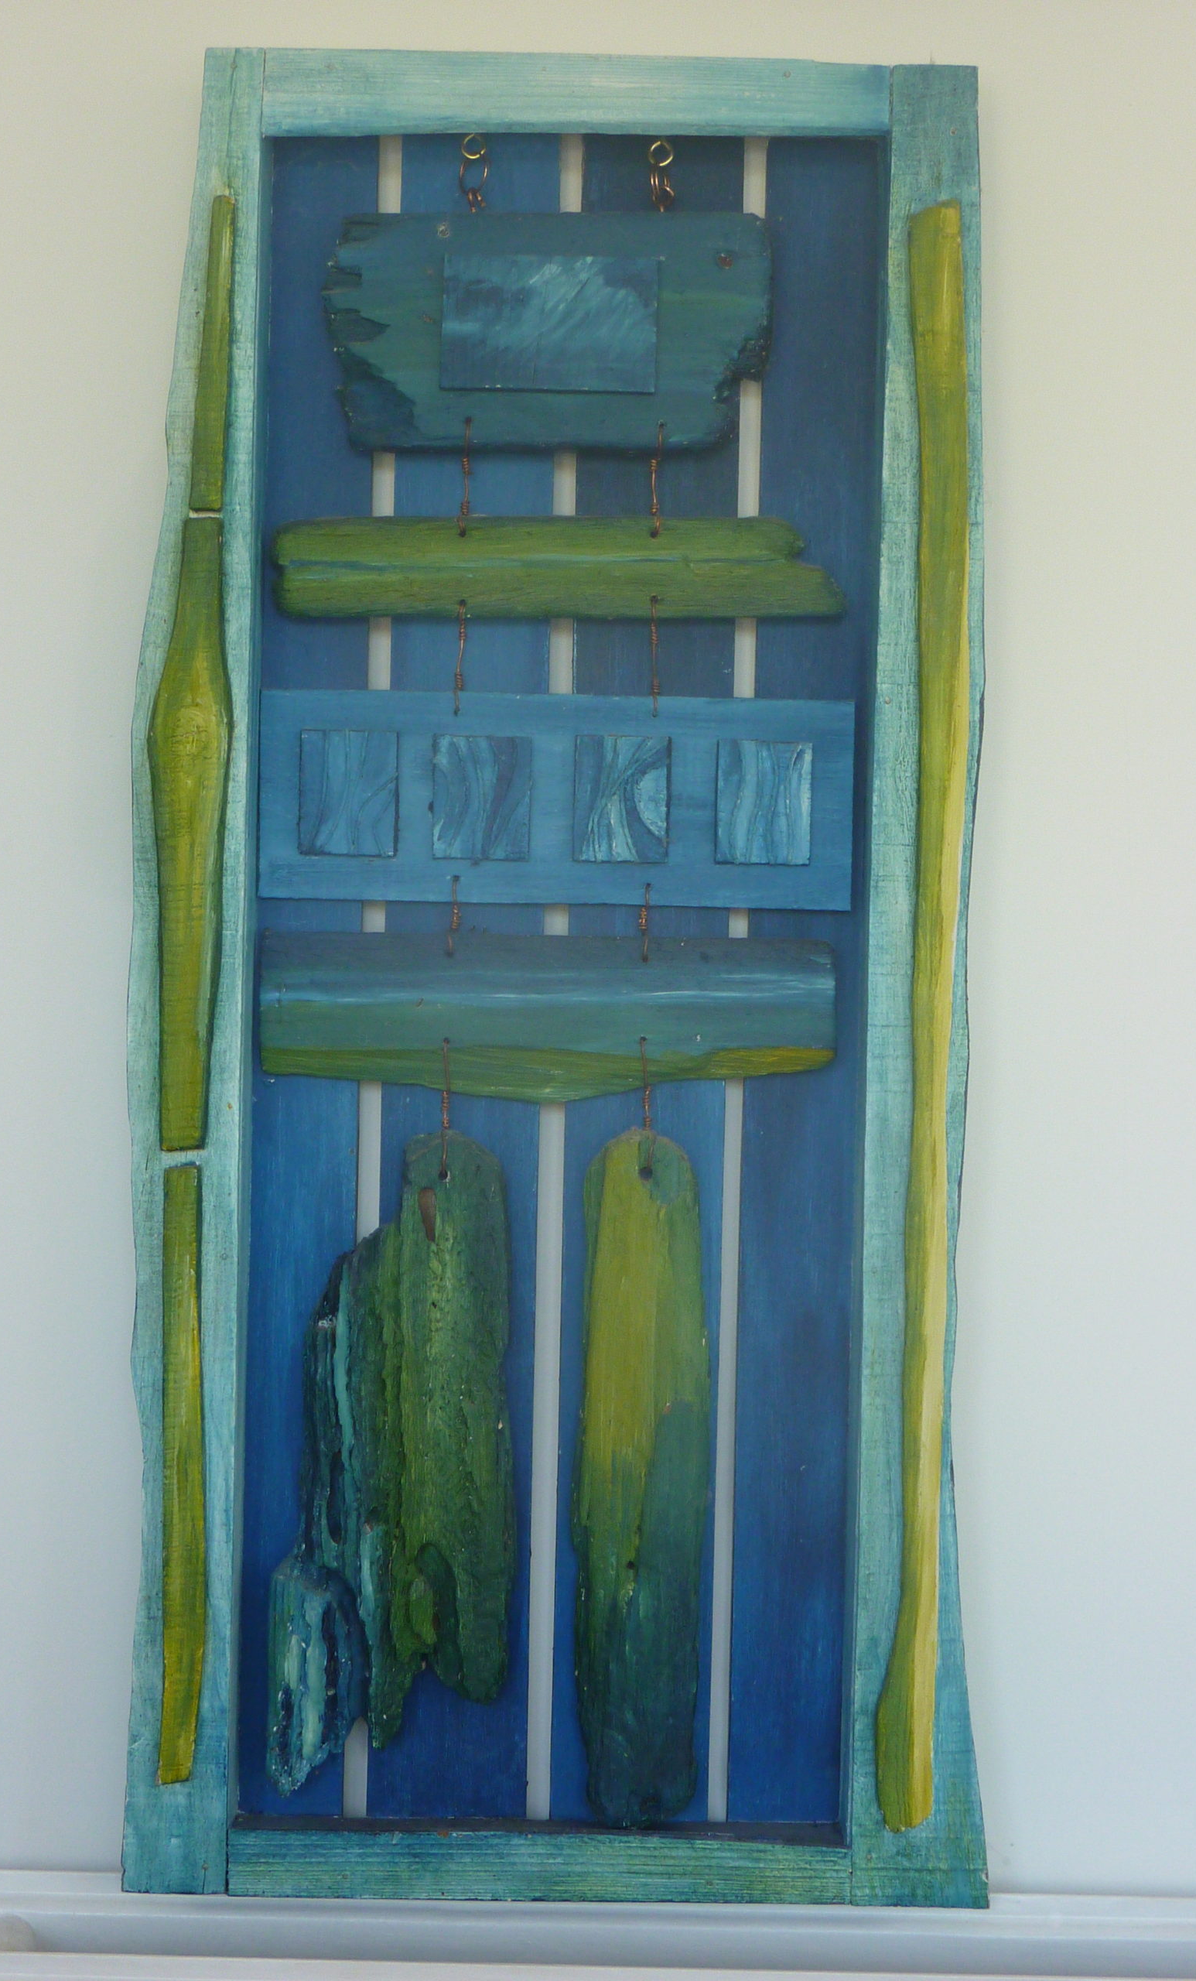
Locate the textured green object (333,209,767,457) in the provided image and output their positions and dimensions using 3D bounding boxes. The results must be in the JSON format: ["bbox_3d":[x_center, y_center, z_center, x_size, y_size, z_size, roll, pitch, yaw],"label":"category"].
[{"bbox_3d":[-0.023,-0.287,1.370,0.193,0.105,0.022,1,0,0],"label":"textured green object"}]

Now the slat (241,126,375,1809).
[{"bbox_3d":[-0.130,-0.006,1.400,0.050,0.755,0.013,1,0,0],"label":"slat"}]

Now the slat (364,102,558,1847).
[{"bbox_3d":[-0.059,-0.006,1.400,0.071,0.755,0.013,1,0,0],"label":"slat"}]

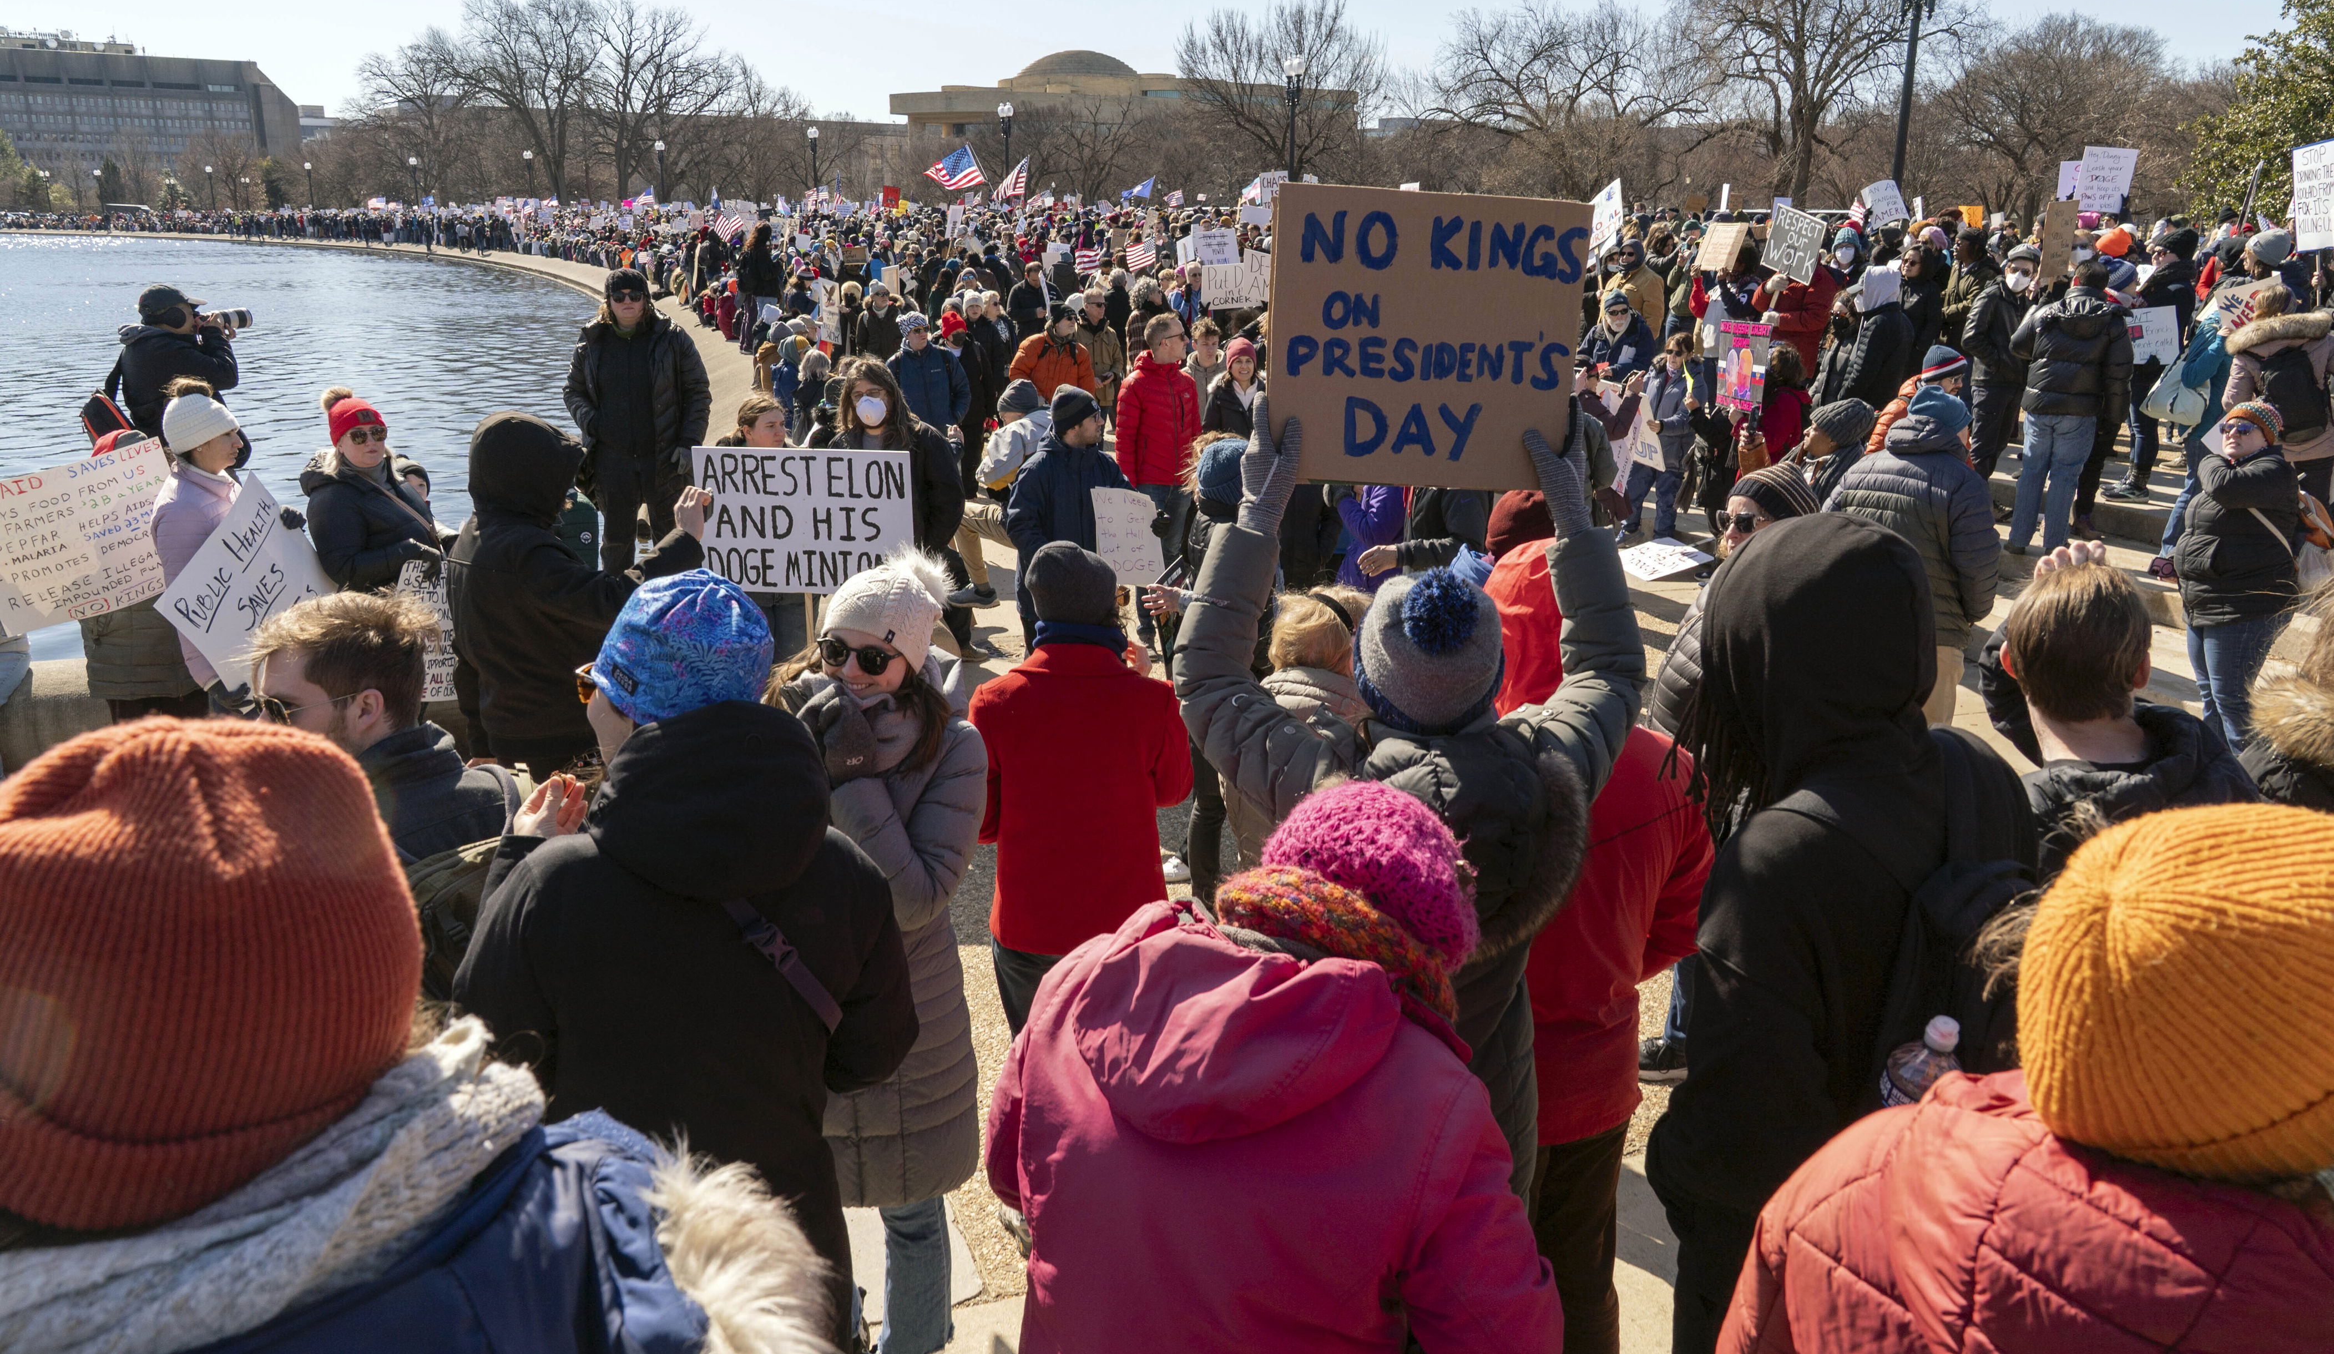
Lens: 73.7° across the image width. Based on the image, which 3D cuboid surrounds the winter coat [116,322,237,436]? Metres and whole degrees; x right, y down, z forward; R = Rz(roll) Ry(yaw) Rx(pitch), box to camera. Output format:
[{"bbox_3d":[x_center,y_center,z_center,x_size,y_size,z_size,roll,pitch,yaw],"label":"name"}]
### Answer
[{"bbox_3d":[-4.337,-1.248,6.834,0.490,0.630,0.460,-7,18,-21],"label":"winter coat"}]

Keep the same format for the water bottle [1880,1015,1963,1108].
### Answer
[{"bbox_3d":[0.751,0.455,1.585,0.083,0.240,0.083,9,17,-3],"label":"water bottle"}]

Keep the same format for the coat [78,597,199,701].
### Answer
[{"bbox_3d":[-3.629,-0.292,5.505,0.480,0.780,0.350,-4,17,-11],"label":"coat"}]

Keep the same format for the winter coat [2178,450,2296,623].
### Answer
[{"bbox_3d":[3.922,-0.490,5.706,0.400,0.680,0.470,1,17,5],"label":"winter coat"}]

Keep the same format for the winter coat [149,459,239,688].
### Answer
[{"bbox_3d":[-3.255,-0.353,5.225,0.370,0.760,0.450,1,17,5],"label":"winter coat"}]

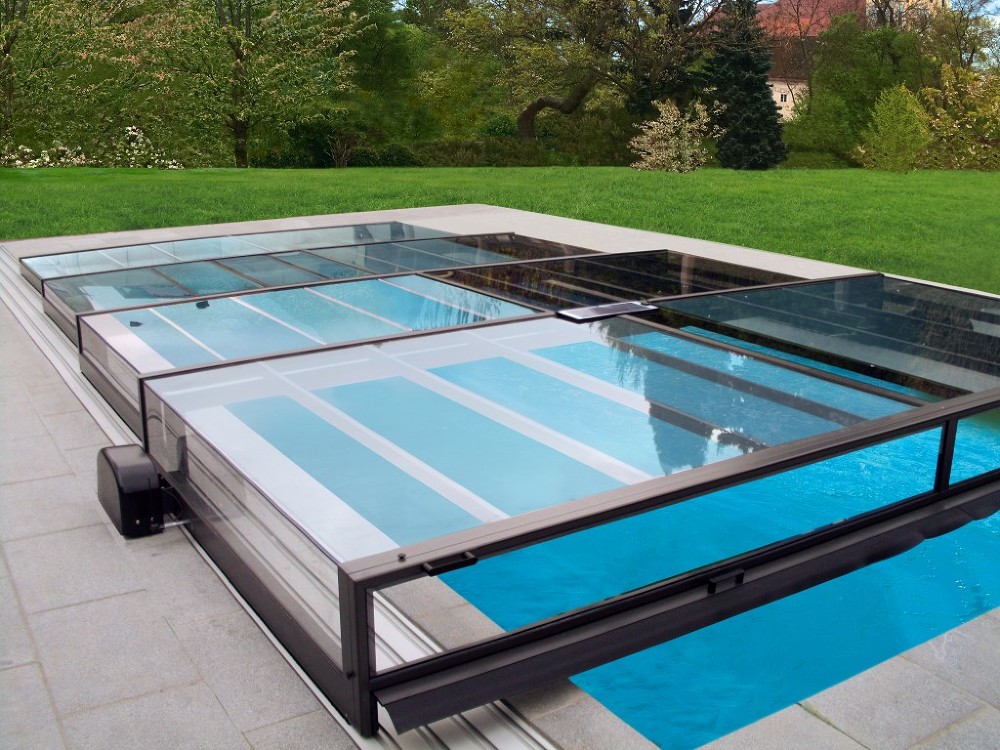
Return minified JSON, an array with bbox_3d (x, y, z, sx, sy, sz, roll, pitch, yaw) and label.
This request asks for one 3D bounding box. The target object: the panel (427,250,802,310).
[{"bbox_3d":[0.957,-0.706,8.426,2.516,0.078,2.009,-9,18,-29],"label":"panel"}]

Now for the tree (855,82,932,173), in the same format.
[{"bbox_3d":[8.075,-5.032,22.295,1.511,1.676,1.435,5,16,19],"label":"tree"}]

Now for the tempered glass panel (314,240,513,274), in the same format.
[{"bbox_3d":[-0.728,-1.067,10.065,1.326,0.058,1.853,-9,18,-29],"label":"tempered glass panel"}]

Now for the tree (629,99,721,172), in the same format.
[{"bbox_3d":[3.618,-4.959,22.562,1.883,1.403,1.789,2,16,9],"label":"tree"}]

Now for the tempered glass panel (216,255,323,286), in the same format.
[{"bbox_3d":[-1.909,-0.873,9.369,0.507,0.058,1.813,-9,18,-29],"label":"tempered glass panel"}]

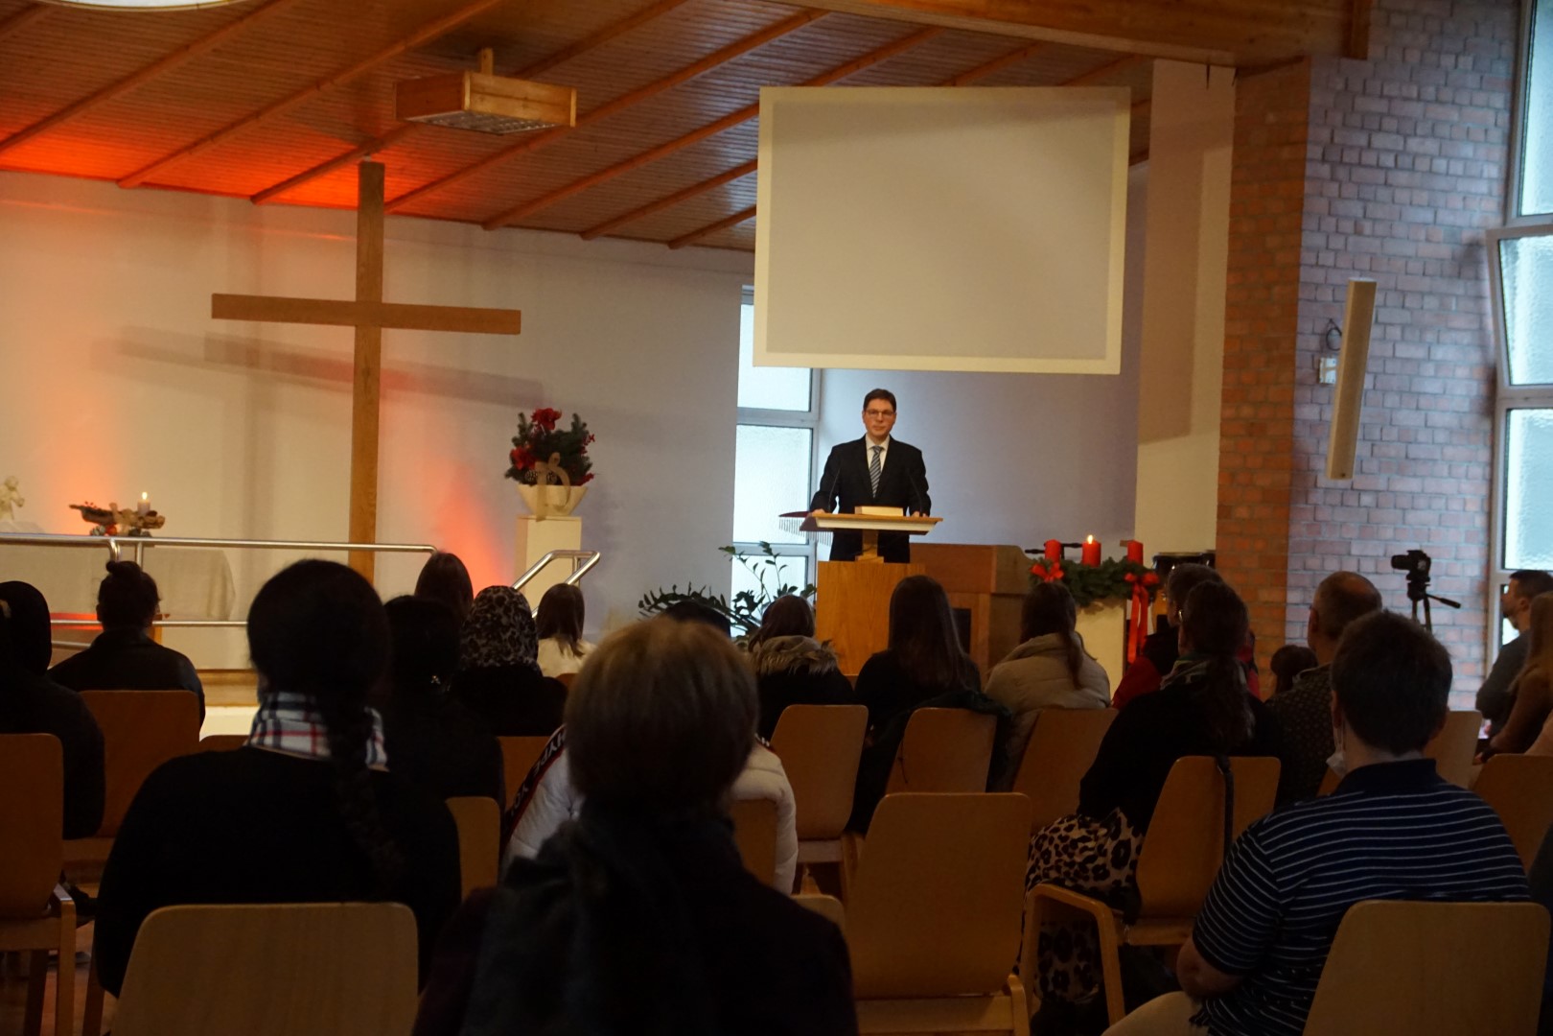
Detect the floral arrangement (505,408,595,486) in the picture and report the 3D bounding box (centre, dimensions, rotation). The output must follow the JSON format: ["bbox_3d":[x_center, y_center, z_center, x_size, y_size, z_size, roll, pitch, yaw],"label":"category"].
[{"bbox_3d":[-1.407,-0.442,22.000,0.530,0.480,0.480,2,0,-12],"label":"floral arrangement"}]

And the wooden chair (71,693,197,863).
[{"bbox_3d":[-1.880,0.909,10.149,0.490,0.855,0.520,2,0,-15],"label":"wooden chair"}]

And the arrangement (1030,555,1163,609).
[{"bbox_3d":[1.477,0.298,16.400,0.570,0.250,0.520,2,0,-10],"label":"arrangement"}]

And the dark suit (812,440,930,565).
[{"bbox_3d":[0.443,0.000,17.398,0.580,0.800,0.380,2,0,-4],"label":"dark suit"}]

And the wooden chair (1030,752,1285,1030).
[{"bbox_3d":[0.917,0.999,8.747,0.490,0.855,0.520,2,0,-40],"label":"wooden chair"}]

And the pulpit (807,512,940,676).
[{"bbox_3d":[0.451,0.521,16.997,0.620,1.100,0.480,2,0,-8],"label":"pulpit"}]

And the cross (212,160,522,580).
[{"bbox_3d":[-2.729,-0.645,23.500,2.050,3.350,0.140,2,0,-11],"label":"cross"}]

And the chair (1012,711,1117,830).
[{"bbox_3d":[0.759,1.012,11.097,0.490,0.855,0.520,2,0,-40],"label":"chair"}]

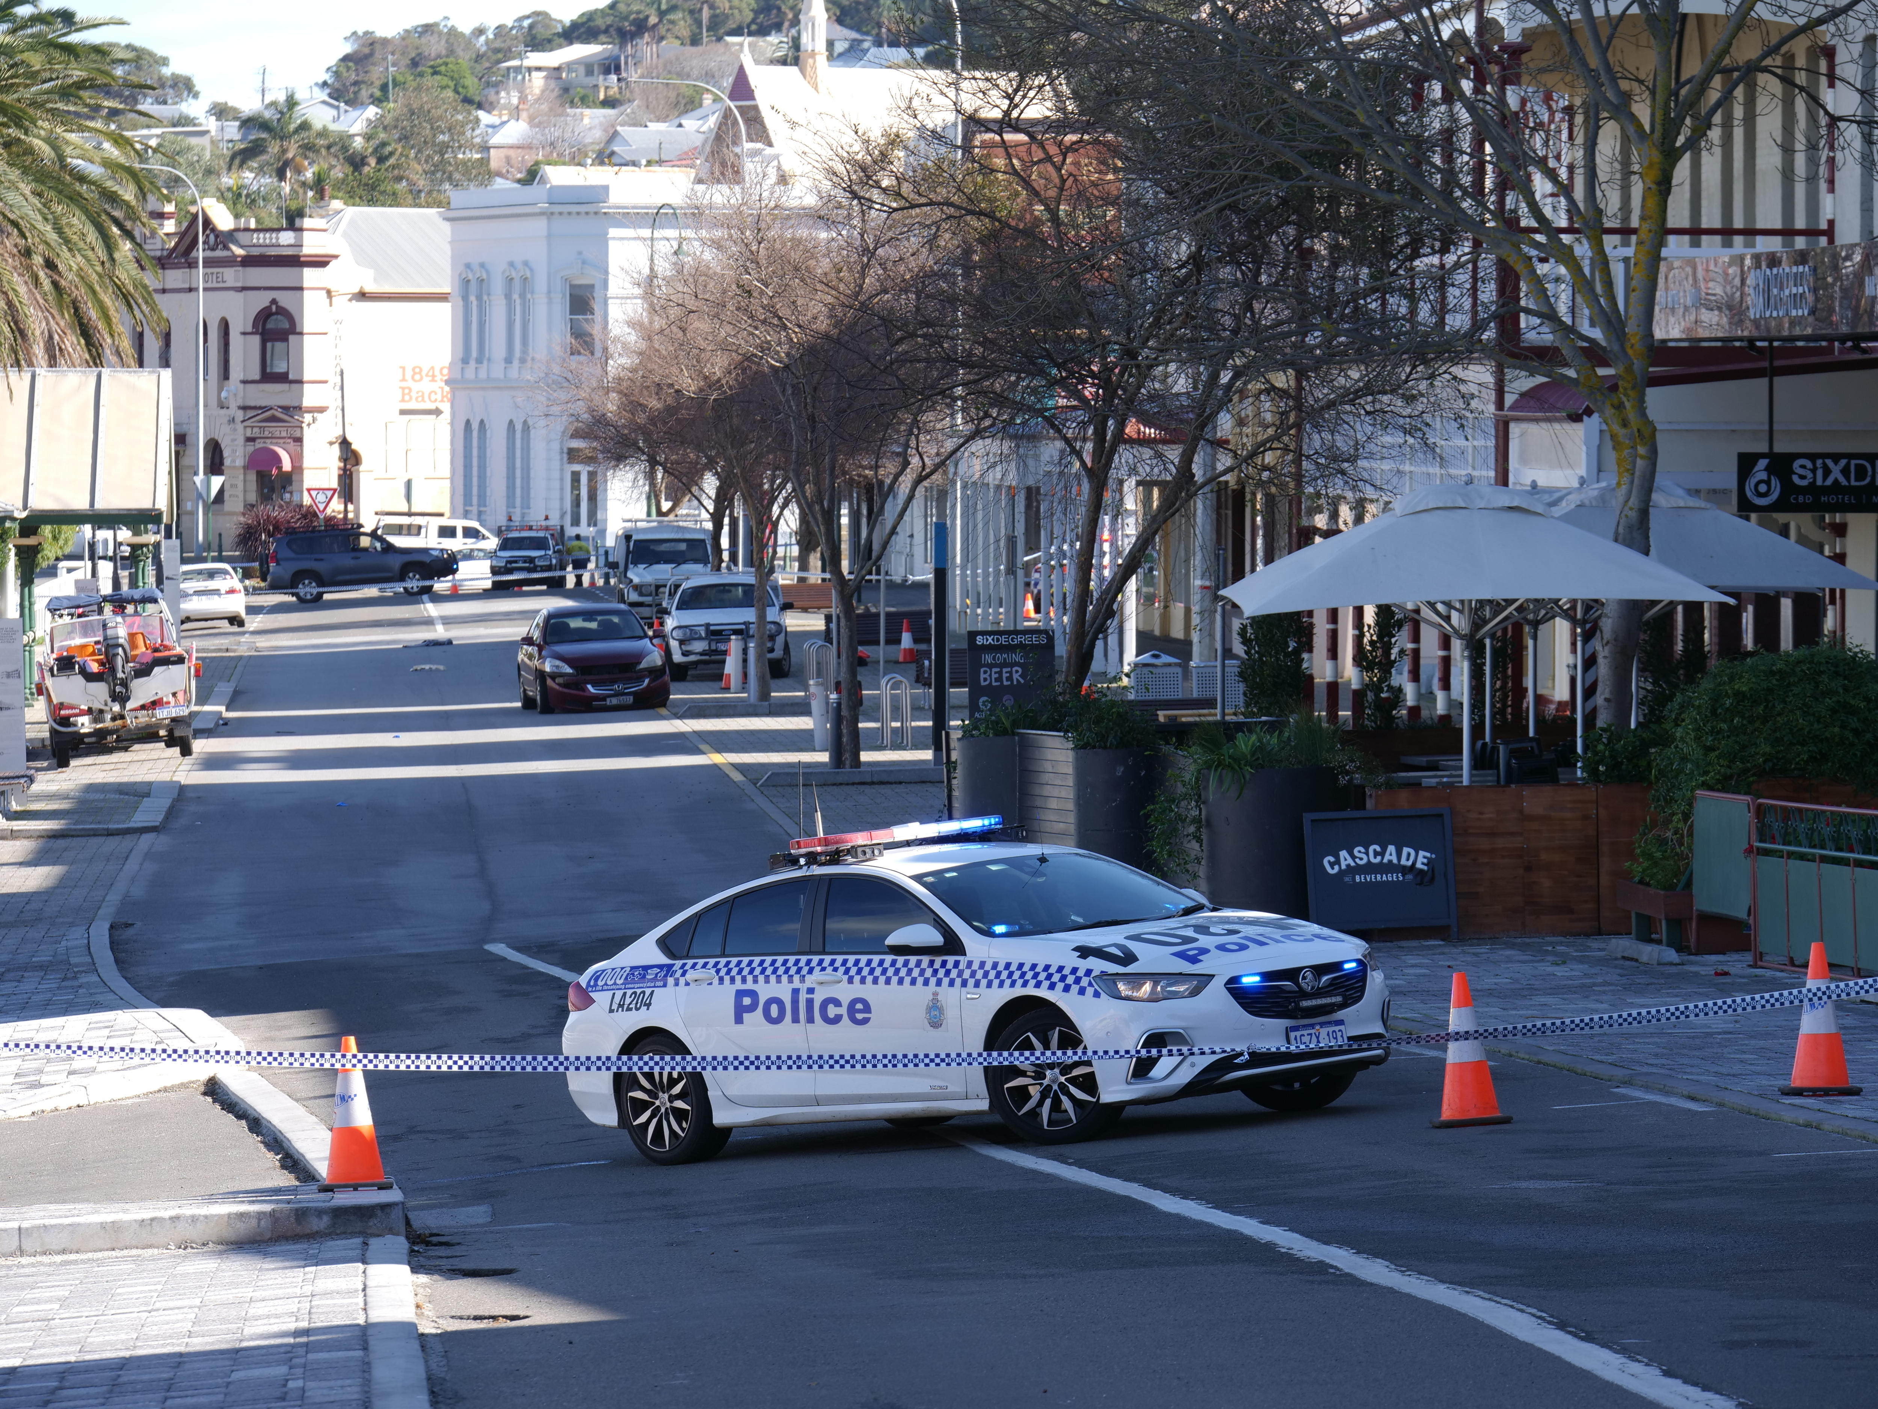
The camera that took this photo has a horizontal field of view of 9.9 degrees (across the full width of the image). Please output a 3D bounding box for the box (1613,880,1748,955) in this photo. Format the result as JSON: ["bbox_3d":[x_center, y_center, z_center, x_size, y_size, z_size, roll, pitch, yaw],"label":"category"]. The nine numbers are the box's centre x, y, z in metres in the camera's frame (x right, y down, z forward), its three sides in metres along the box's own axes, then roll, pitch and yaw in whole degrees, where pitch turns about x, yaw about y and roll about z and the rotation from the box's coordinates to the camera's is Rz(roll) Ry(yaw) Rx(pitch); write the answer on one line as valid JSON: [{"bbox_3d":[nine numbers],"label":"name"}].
[{"bbox_3d":[4.566,1.305,66.800,0.750,0.470,0.900,-2,1,-3],"label":"box"}]

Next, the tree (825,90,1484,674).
[{"bbox_3d":[1.722,-2.038,90.000,5.200,6.300,5.000,0,1,-3],"label":"tree"}]

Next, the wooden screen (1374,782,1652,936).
[{"bbox_3d":[3.696,1.008,70.000,1.800,1.000,0.120,0,1,-3],"label":"wooden screen"}]

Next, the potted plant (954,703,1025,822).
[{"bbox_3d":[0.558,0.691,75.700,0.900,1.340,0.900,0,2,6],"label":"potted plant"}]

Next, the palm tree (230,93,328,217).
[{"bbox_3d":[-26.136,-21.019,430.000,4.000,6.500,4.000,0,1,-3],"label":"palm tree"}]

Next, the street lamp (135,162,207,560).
[{"bbox_3d":[-23.804,-10.577,335.000,2.400,12.100,0.300,0,2,0],"label":"street lamp"}]

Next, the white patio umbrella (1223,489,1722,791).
[{"bbox_3d":[3.524,-0.044,71.500,3.250,2.850,3.250,0,1,-3],"label":"white patio umbrella"}]

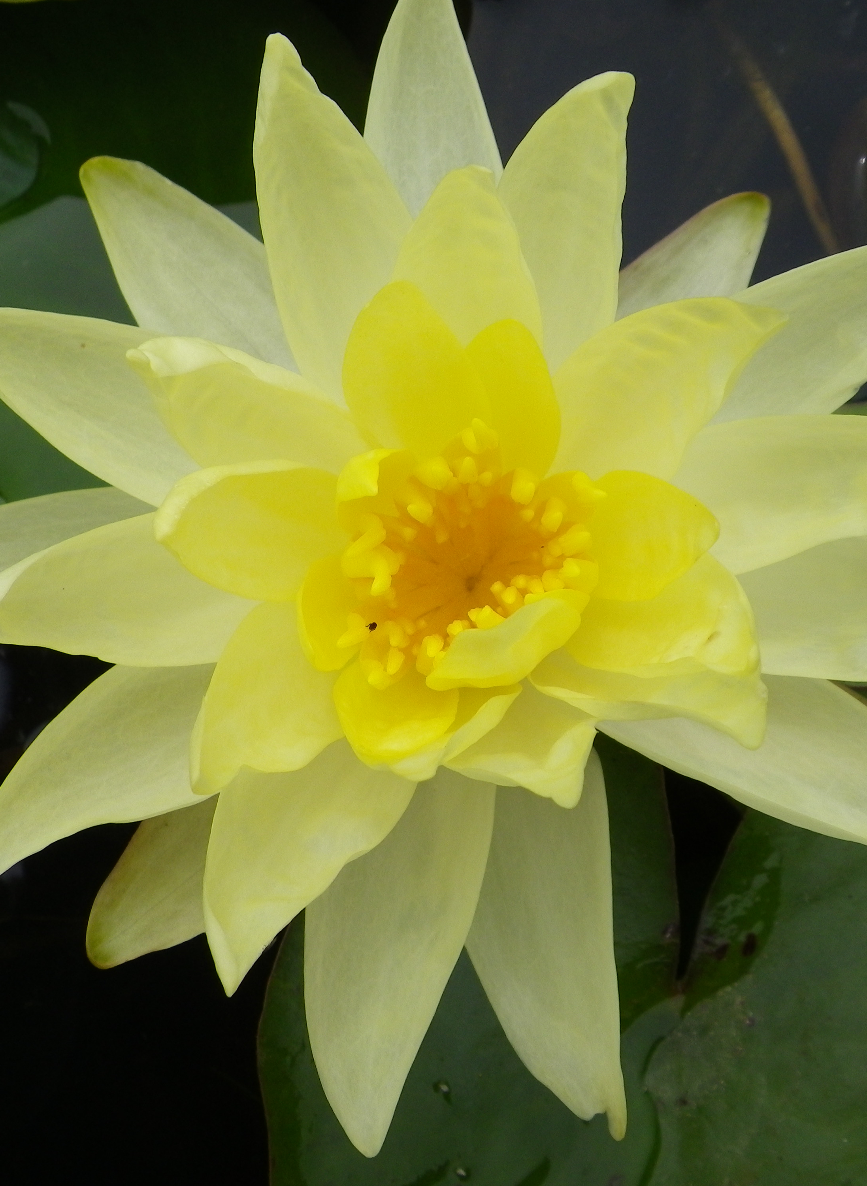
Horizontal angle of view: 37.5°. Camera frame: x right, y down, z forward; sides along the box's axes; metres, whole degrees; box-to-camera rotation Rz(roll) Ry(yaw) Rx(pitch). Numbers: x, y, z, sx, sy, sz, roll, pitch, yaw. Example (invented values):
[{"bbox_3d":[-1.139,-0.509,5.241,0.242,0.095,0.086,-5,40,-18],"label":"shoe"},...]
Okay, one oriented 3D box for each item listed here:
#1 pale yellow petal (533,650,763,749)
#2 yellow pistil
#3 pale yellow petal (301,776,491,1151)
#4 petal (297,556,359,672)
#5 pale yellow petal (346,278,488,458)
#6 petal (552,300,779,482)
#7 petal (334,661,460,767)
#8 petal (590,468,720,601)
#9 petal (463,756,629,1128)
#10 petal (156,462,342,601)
[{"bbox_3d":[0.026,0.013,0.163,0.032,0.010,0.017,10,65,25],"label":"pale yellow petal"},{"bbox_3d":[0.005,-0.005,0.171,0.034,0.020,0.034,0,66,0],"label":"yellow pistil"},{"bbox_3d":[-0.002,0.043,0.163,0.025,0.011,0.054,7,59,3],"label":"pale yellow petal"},{"bbox_3d":[-0.012,0.003,0.172,0.016,0.022,0.008,25,100,10],"label":"petal"},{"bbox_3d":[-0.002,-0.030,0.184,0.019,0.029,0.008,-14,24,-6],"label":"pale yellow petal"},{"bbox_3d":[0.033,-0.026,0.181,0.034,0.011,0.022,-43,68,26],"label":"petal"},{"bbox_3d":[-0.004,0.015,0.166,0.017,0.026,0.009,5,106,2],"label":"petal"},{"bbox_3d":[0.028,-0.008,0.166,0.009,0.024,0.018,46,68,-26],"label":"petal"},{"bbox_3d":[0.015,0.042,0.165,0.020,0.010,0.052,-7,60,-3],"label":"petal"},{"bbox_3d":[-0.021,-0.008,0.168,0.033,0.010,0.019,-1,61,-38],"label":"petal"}]

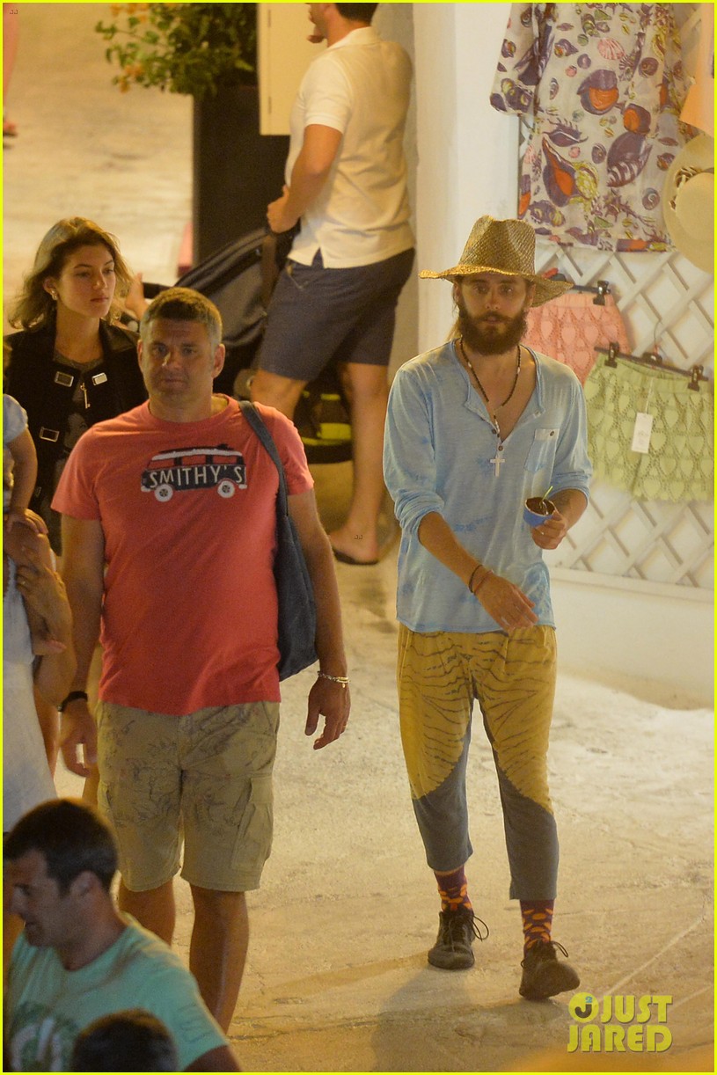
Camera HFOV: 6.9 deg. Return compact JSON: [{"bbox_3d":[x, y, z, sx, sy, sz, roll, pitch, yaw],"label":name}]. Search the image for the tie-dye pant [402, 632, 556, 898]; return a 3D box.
[{"bbox_3d":[0.281,0.490,14.017,0.375,0.680,0.340,-2,15,-8],"label":"tie-dye pant"}]

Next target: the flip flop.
[{"bbox_3d":[-0.034,0.049,17.811,0.270,0.050,0.105,14,20,42],"label":"flip flop"}]

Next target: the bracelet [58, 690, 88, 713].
[{"bbox_3d":[-0.611,0.355,12.799,0.068,0.016,0.062,-11,-24,-5],"label":"bracelet"}]

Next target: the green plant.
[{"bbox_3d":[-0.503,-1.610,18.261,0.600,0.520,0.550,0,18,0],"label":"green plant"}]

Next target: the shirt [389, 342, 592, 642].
[{"bbox_3d":[0.300,-0.111,13.867,0.480,0.660,0.310,-2,15,-8],"label":"shirt"}]

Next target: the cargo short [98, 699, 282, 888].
[{"bbox_3d":[-0.372,0.530,13.012,0.390,0.470,0.290,3,18,9],"label":"cargo short"}]

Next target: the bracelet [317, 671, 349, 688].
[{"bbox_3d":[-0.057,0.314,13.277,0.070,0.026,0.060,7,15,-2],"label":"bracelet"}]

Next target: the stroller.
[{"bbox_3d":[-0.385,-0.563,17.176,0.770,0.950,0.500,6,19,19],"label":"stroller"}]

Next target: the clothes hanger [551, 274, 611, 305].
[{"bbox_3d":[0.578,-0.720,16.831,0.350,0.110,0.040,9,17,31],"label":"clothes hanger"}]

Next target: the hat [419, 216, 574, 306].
[{"bbox_3d":[0.307,-0.611,13.281,0.345,0.155,0.370,3,8,-1],"label":"hat"}]

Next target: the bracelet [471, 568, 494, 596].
[{"bbox_3d":[0.284,0.100,13.758,0.030,0.056,0.066,38,73,20],"label":"bracelet"}]

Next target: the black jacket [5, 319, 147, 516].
[{"bbox_3d":[-0.678,-0.289,14.389,0.410,0.500,0.270,-2,15,-6],"label":"black jacket"}]

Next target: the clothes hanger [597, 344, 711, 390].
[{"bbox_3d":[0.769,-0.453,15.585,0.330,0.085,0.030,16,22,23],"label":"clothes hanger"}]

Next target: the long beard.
[{"bbox_3d":[0.307,-0.481,13.707,0.165,0.135,0.120,-1,7,-3],"label":"long beard"}]

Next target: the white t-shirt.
[{"bbox_3d":[-0.023,-1.147,17.597,0.310,0.680,0.480,6,16,21],"label":"white t-shirt"}]

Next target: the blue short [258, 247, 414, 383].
[{"bbox_3d":[-0.058,-0.630,16.421,0.380,0.420,0.360,6,18,17],"label":"blue short"}]

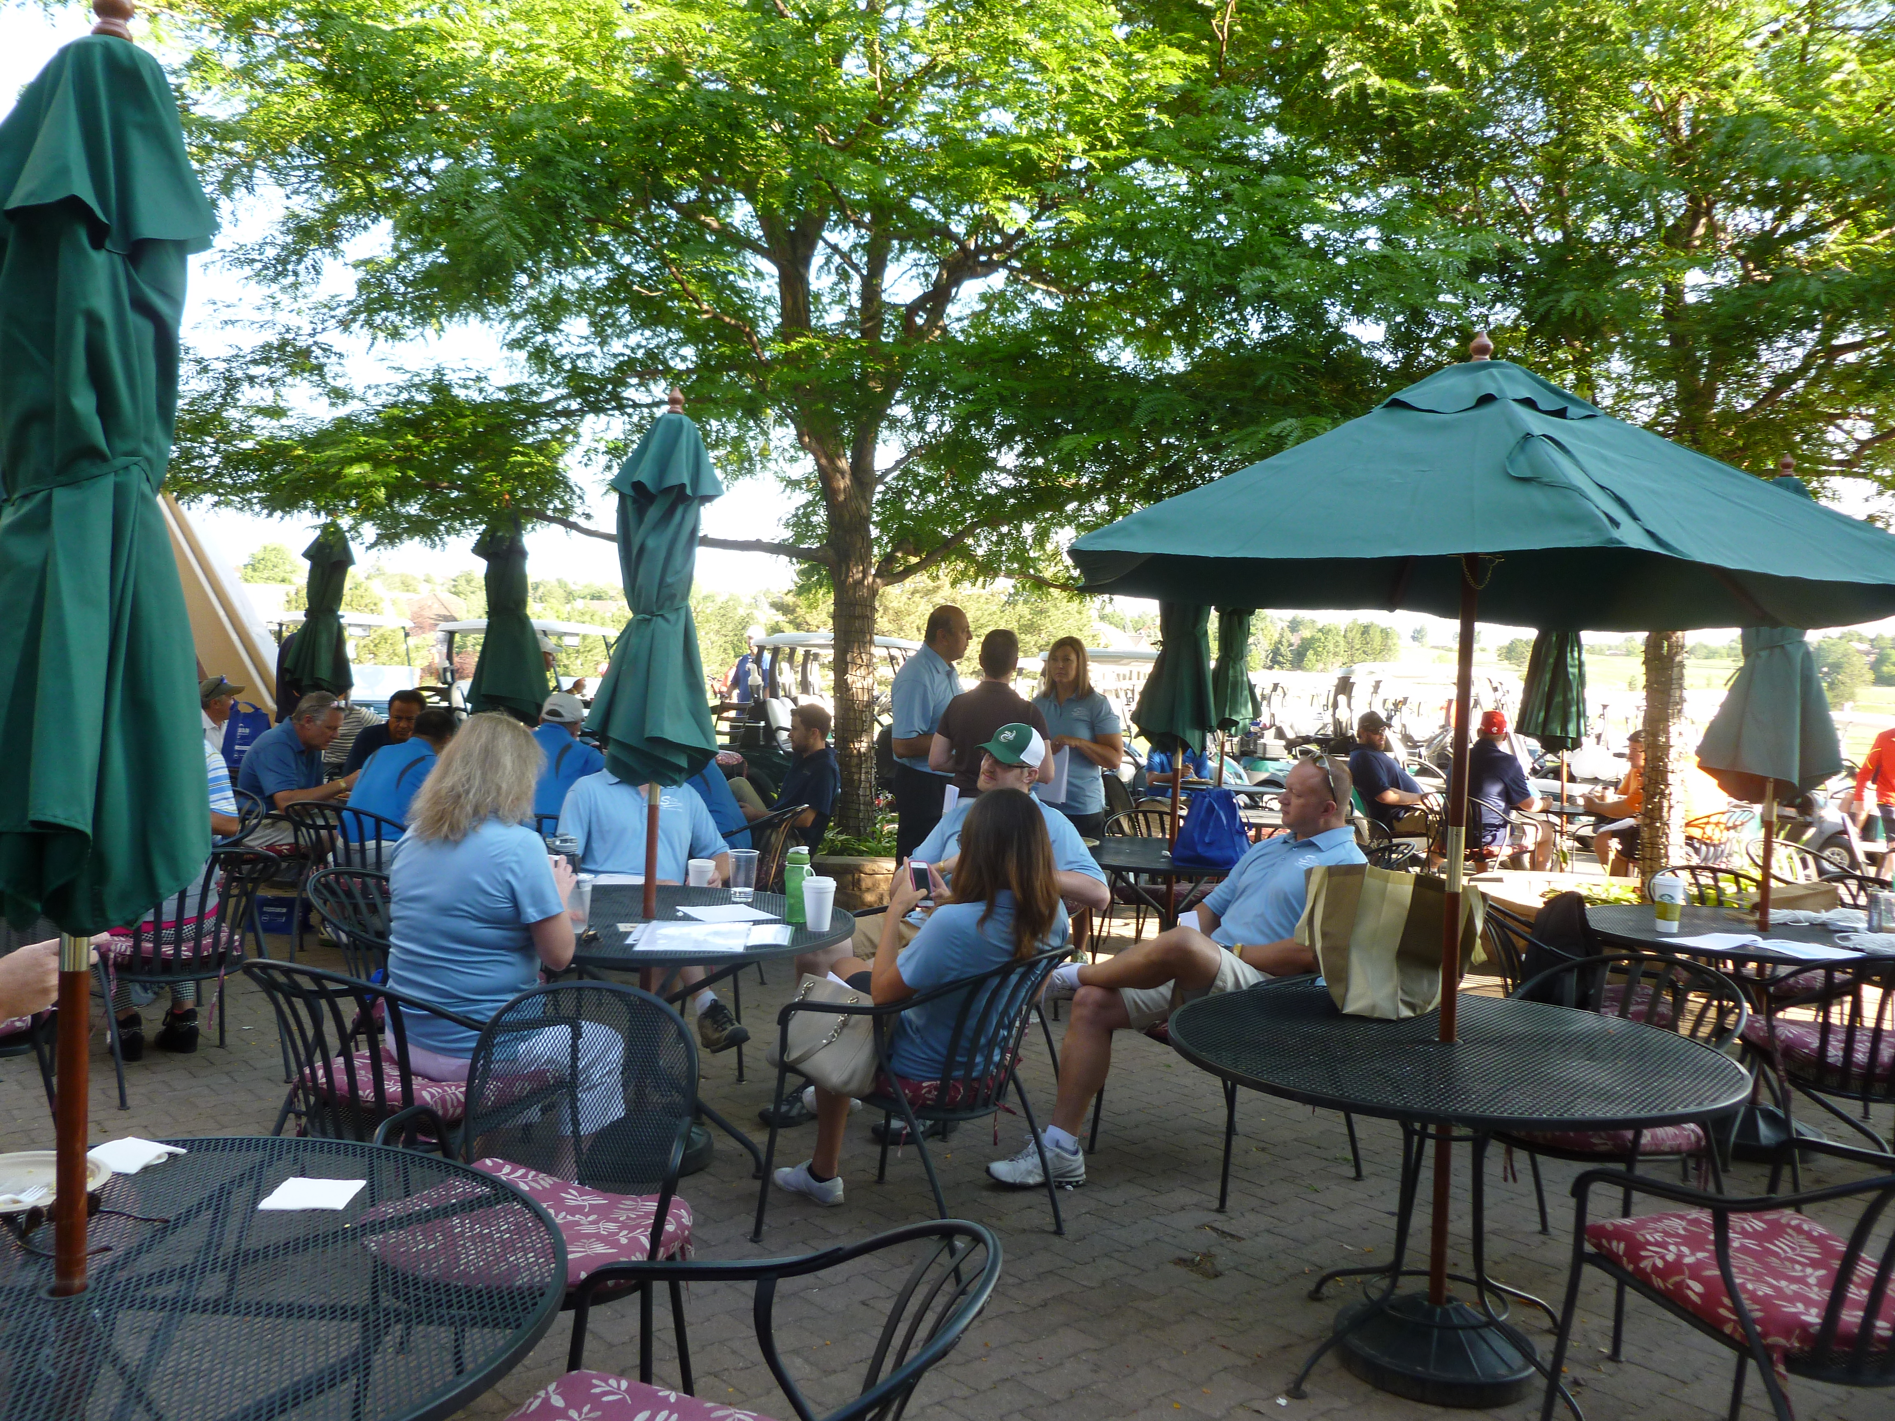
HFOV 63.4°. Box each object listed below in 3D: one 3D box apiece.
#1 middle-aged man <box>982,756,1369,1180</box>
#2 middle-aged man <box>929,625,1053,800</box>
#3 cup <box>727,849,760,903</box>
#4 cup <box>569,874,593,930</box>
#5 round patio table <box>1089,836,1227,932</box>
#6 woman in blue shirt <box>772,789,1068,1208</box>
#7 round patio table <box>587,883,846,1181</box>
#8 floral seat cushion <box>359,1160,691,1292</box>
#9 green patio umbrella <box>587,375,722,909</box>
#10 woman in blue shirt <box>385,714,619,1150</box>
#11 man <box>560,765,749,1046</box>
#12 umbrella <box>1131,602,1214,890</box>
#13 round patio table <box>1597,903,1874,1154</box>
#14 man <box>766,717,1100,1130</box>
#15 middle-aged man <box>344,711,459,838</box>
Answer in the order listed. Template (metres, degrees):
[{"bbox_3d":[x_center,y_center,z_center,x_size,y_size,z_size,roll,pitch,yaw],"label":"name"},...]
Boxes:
[{"bbox_3d":[0.720,0.771,4.737,1.150,1.260,0.650,1,1,-28],"label":"middle-aged man"},{"bbox_3d":[0.197,0.500,6.950,0.570,1.730,0.380,2,1,2],"label":"middle-aged man"},{"bbox_3d":[-0.657,0.531,4.930,0.100,0.158,0.100,2,1,0],"label":"cup"},{"bbox_3d":[-1.035,0.539,4.290,0.100,0.155,0.100,2,1,0],"label":"cup"},{"bbox_3d":[1.028,1.008,7.072,1.220,0.710,1.220,2,1,0],"label":"round patio table"},{"bbox_3d":[-0.080,0.790,4.300,0.880,1.180,0.500,3,2,43],"label":"woman in blue shirt"},{"bbox_3d":[-0.901,0.976,4.559,1.220,0.725,1.220,2,1,0],"label":"round patio table"},{"bbox_3d":[-0.778,0.955,2.851,0.480,0.060,0.400,2,1,23],"label":"floral seat cushion"},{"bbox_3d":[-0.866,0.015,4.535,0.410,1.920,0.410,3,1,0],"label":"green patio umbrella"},{"bbox_3d":[-1.123,0.685,3.856,0.530,1.340,0.740,3,1,34],"label":"woman in blue shirt"},{"bbox_3d":[-1.040,0.668,5.346,0.640,1.330,0.920,2,1,-10],"label":"man"},{"bbox_3d":[1.032,0.243,7.056,0.410,2.240,0.410,2,1,0],"label":"umbrella"},{"bbox_3d":[2.758,1.113,5.209,1.220,0.725,1.220,2,1,0],"label":"round patio table"},{"bbox_3d":[-0.053,0.697,5.050,1.000,1.310,0.700,1,2,-41],"label":"man"},{"bbox_3d":[-2.687,0.602,7.716,0.600,1.250,0.850,3,1,33],"label":"middle-aged man"}]

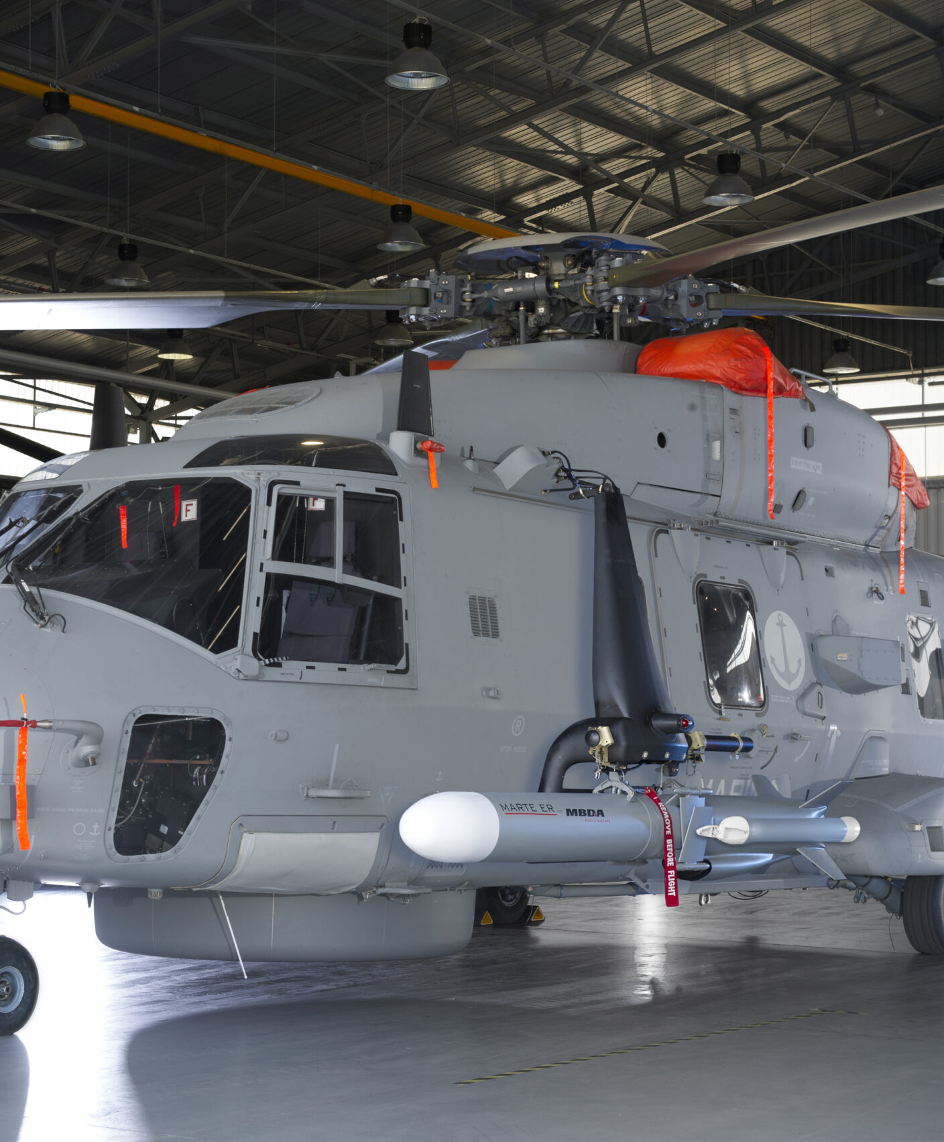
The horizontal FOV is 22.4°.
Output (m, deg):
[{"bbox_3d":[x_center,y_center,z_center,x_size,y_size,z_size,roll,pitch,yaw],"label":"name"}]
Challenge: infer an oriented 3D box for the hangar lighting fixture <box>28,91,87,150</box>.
[{"bbox_3d":[-4.095,-4.462,23.519,0.582,0.483,0.582,1,-4,0],"label":"hangar lighting fixture"}]

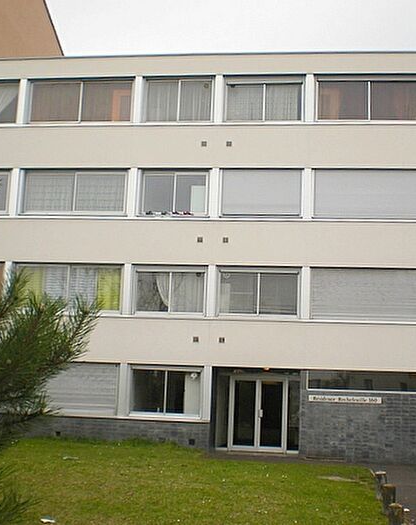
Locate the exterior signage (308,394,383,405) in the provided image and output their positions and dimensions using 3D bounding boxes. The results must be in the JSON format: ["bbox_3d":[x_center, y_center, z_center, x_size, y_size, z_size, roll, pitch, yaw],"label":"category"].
[{"bbox_3d":[3.613,3.604,20.224,1.917,0.170,0.040,1,-9,7],"label":"exterior signage"}]

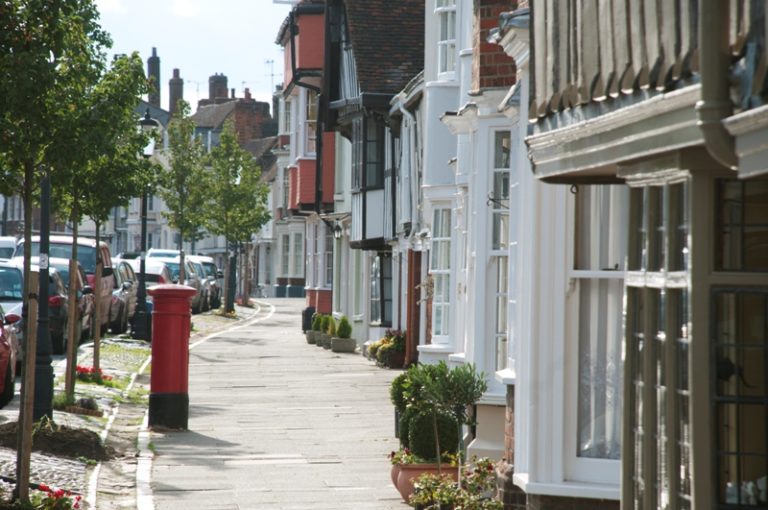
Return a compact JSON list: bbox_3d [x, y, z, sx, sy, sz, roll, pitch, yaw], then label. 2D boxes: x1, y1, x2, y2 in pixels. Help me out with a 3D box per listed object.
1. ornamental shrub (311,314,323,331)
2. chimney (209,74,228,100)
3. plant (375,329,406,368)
[{"bbox_3d":[-1.270,1.279,75.500,0.240,0.320,0.240,1,0,0],"label":"ornamental shrub"},{"bbox_3d":[-7.602,-7.739,183.000,0.880,1.280,0.850,1,0,18],"label":"chimney"},{"bbox_3d":[0.109,1.450,61.800,0.480,0.620,0.480,1,0,0],"label":"plant"}]

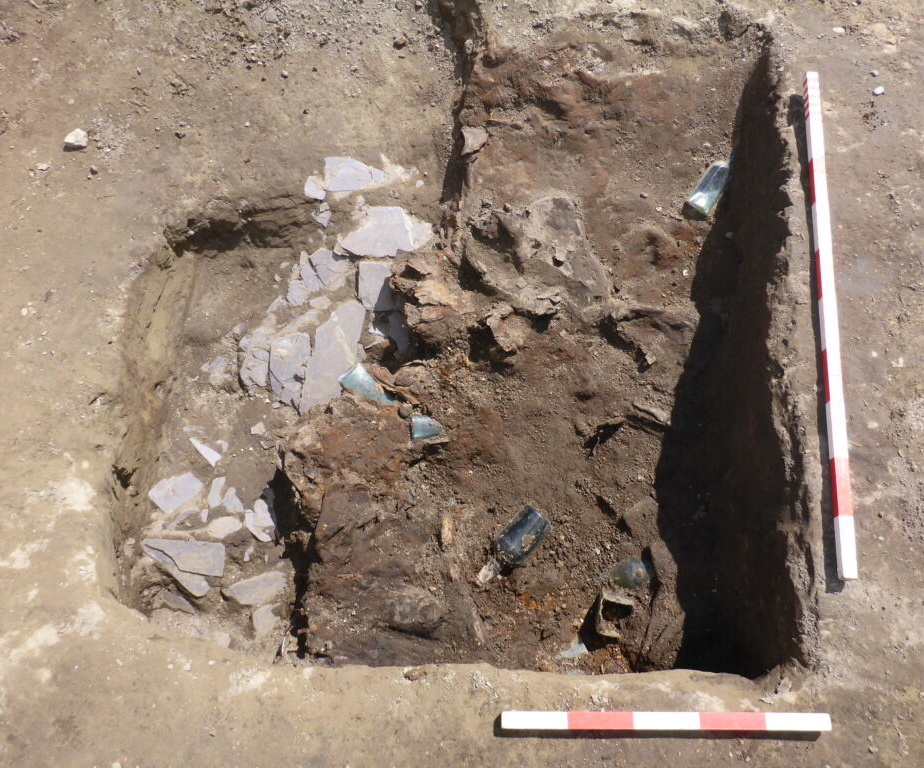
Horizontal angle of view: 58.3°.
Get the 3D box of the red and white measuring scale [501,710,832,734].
[{"bbox_3d":[0.311,0.515,1.265,0.500,0.020,0.024,1,71,-1],"label":"red and white measuring scale"}]

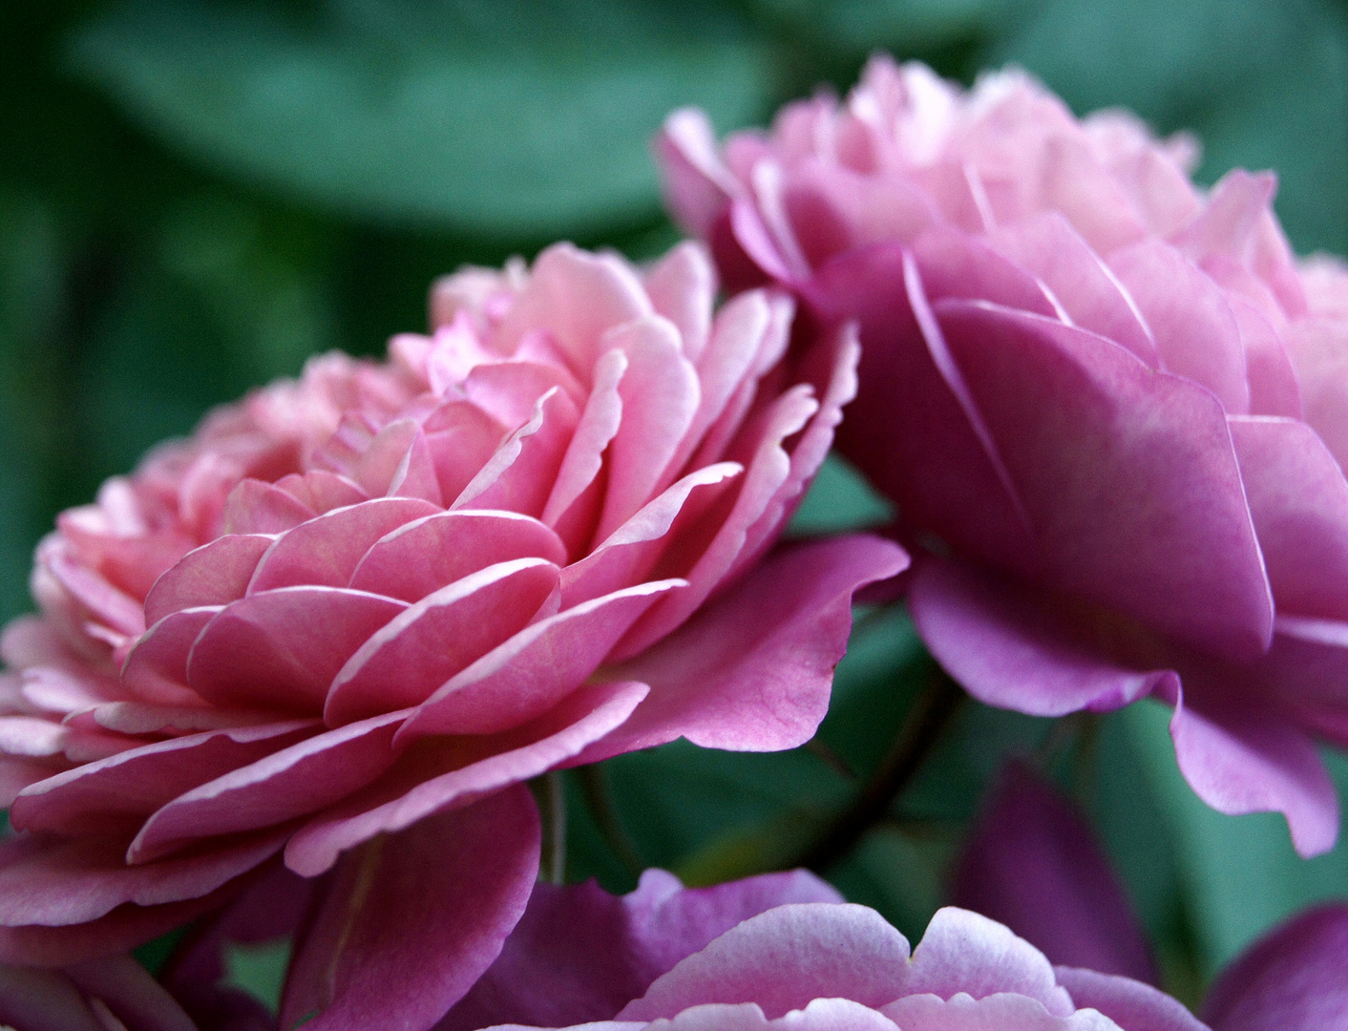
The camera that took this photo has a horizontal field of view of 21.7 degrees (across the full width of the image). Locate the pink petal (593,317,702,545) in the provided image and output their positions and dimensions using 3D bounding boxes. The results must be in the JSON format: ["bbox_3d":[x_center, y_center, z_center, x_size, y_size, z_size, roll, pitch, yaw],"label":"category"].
[{"bbox_3d":[-0.003,-0.008,0.362,0.016,0.025,0.008,15,-4,40],"label":"pink petal"}]

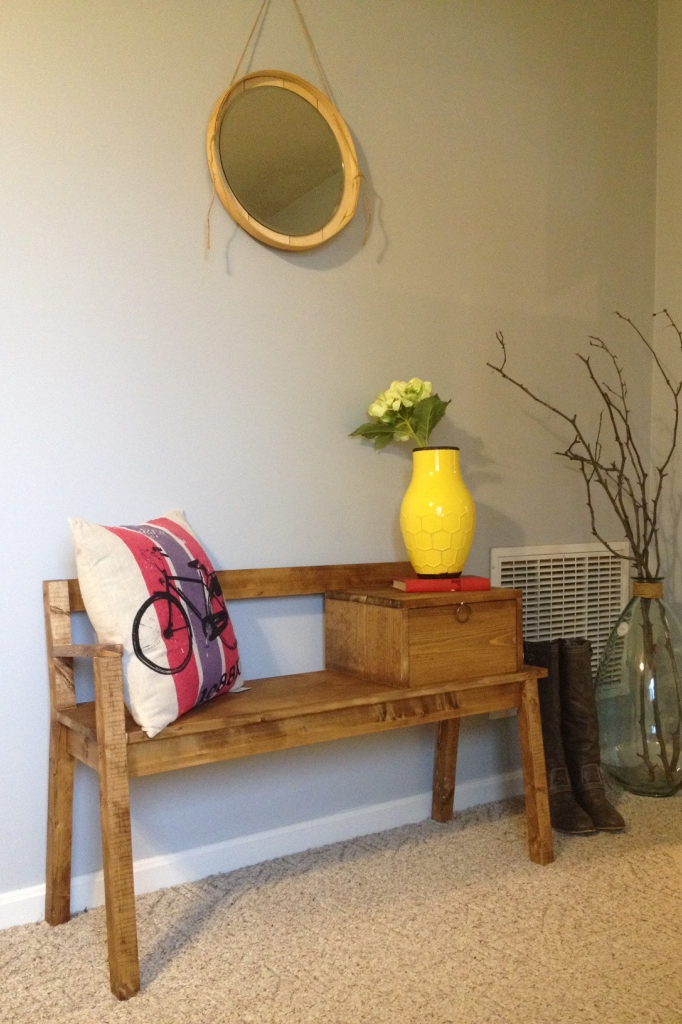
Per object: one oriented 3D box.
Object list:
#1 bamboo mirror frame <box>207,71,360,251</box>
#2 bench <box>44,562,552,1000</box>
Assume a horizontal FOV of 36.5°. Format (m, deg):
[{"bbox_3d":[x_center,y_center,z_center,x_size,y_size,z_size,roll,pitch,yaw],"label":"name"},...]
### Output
[{"bbox_3d":[-0.129,-0.820,2.421,0.403,0.403,0.047,-1,2,-37],"label":"bamboo mirror frame"},{"bbox_3d":[-0.033,0.485,2.300,1.170,0.699,0.404,-1,2,-37],"label":"bench"}]

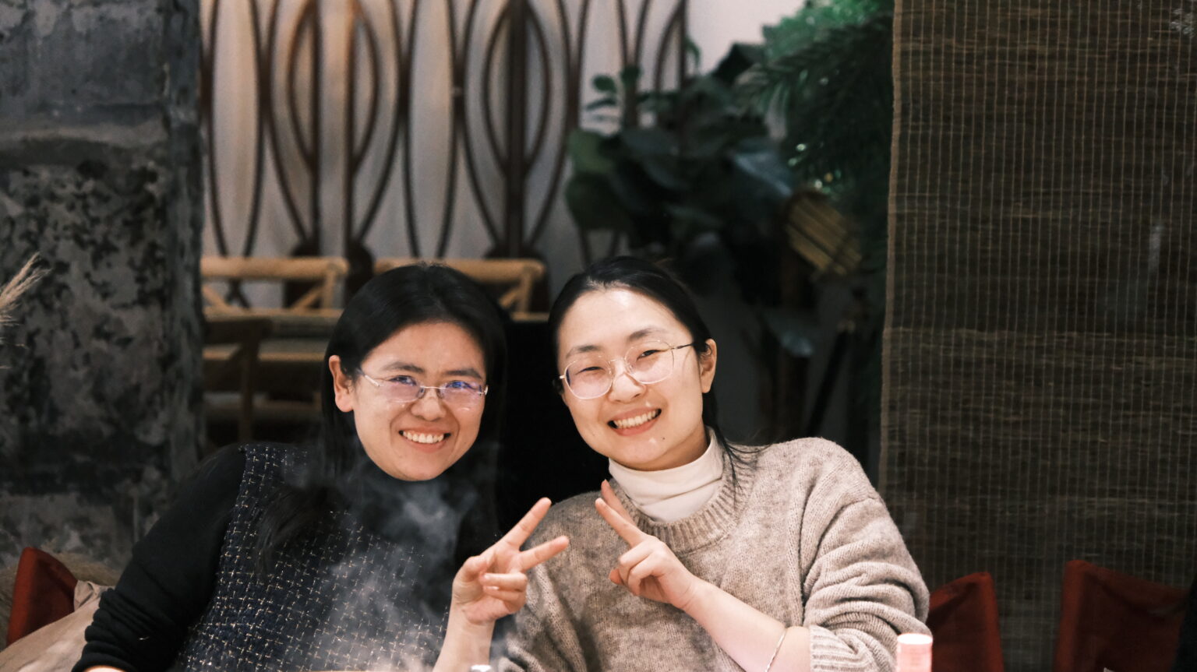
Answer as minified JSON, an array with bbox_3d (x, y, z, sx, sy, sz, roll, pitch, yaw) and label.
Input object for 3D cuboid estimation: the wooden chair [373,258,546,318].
[{"bbox_3d":[-0.390,0.227,6.973,0.490,0.830,0.510,1,8,-2],"label":"wooden chair"}]

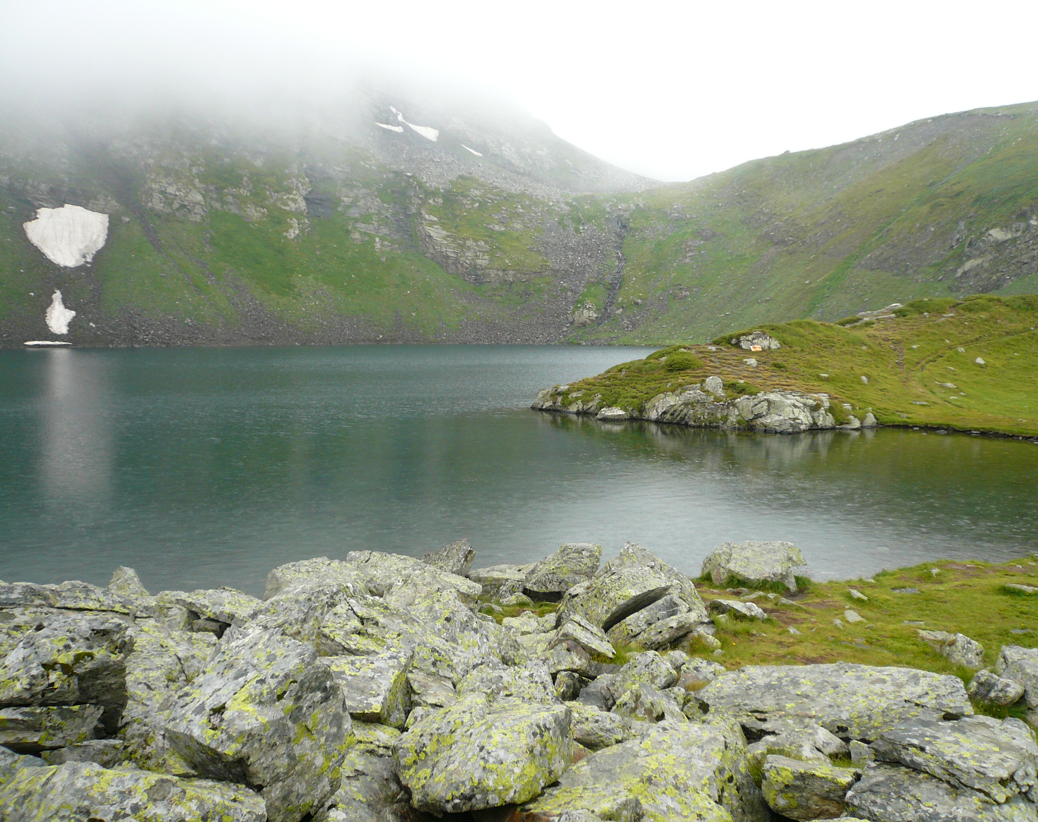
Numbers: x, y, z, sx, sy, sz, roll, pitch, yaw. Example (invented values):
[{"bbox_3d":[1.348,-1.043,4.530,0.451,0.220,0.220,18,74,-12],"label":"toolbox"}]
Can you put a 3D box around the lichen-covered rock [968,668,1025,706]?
[{"bbox_3d":[2.720,1.574,5.052,0.330,0.200,0.240,2,5,28],"label":"lichen-covered rock"}]

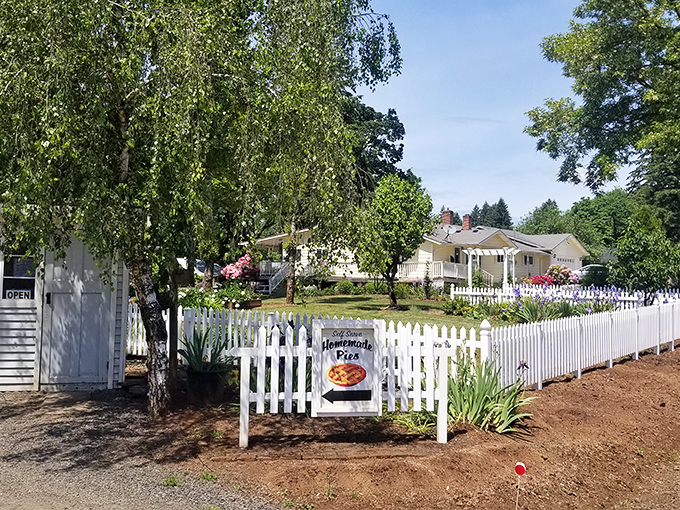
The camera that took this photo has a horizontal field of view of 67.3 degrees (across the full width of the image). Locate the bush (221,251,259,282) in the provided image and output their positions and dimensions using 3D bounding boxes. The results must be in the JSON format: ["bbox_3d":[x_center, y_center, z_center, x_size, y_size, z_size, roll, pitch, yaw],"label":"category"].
[{"bbox_3d":[-4.773,0.888,24.500,1.900,2.207,1.800,0,-1,0],"label":"bush"}]

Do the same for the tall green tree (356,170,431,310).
[{"bbox_3d":[2.032,-0.494,19.400,2.950,5.090,2.800,0,-1,0],"label":"tall green tree"}]

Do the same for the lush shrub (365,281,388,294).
[{"bbox_3d":[2.001,1.796,28.000,1.280,0.740,1.050,0,-1,0],"label":"lush shrub"}]

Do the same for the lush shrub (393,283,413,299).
[{"bbox_3d":[3.157,1.781,25.800,1.000,0.783,0.900,0,-1,0],"label":"lush shrub"}]

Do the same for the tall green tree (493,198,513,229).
[{"bbox_3d":[27.828,-3.015,88.000,4.200,13.440,4.200,0,-1,0],"label":"tall green tree"}]

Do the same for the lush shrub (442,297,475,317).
[{"bbox_3d":[4.061,1.748,17.500,1.080,0.651,0.950,0,-1,0],"label":"lush shrub"}]

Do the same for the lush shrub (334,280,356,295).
[{"bbox_3d":[0.302,1.796,28.000,1.100,0.740,1.000,0,-1,0],"label":"lush shrub"}]

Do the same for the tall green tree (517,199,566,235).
[{"bbox_3d":[22.490,-1.674,57.000,6.000,9.264,5.800,0,-1,0],"label":"tall green tree"}]

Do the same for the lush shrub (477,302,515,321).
[{"bbox_3d":[4.933,1.776,16.200,1.200,0.666,1.000,0,-1,0],"label":"lush shrub"}]

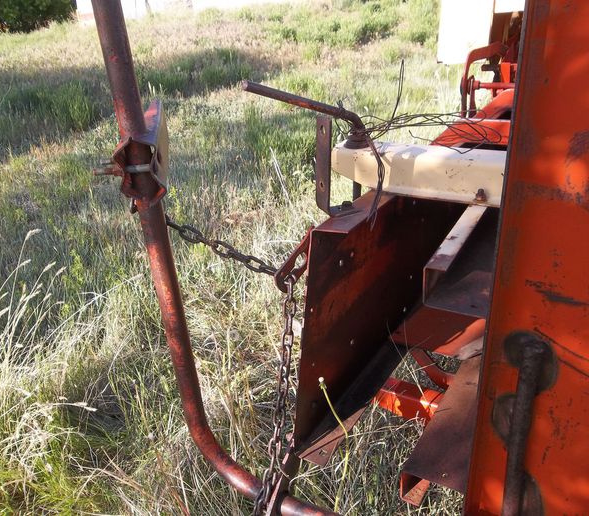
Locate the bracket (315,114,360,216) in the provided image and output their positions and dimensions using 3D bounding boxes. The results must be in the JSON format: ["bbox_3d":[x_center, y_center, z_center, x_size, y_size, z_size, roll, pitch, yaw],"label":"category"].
[{"bbox_3d":[0.070,-0.143,0.831,0.054,0.148,0.042,-9,23,-21],"label":"bracket"}]

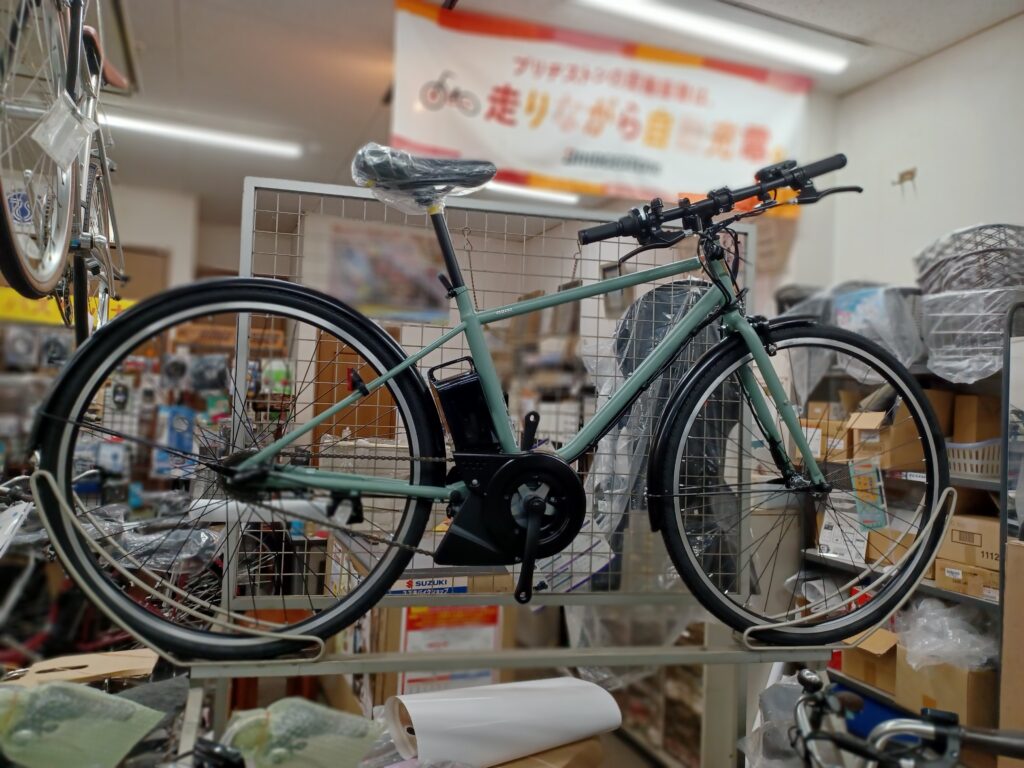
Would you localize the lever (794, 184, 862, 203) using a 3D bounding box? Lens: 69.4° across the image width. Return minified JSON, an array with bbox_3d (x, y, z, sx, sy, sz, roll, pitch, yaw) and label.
[{"bbox_3d":[0.627,-0.374,1.460,0.125,0.036,0.045,2,-1,2],"label":"lever"}]

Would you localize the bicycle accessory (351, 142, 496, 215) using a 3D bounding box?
[{"bbox_3d":[-0.169,-0.405,1.444,0.272,0.100,0.165,3,-1,-11],"label":"bicycle accessory"}]

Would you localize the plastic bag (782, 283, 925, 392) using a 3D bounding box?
[{"bbox_3d":[1.238,-0.165,2.680,0.300,0.360,0.360,3,-2,-24],"label":"plastic bag"}]

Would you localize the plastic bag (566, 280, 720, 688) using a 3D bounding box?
[{"bbox_3d":[0.412,0.299,2.200,0.440,1.100,0.370,3,-1,-13],"label":"plastic bag"}]

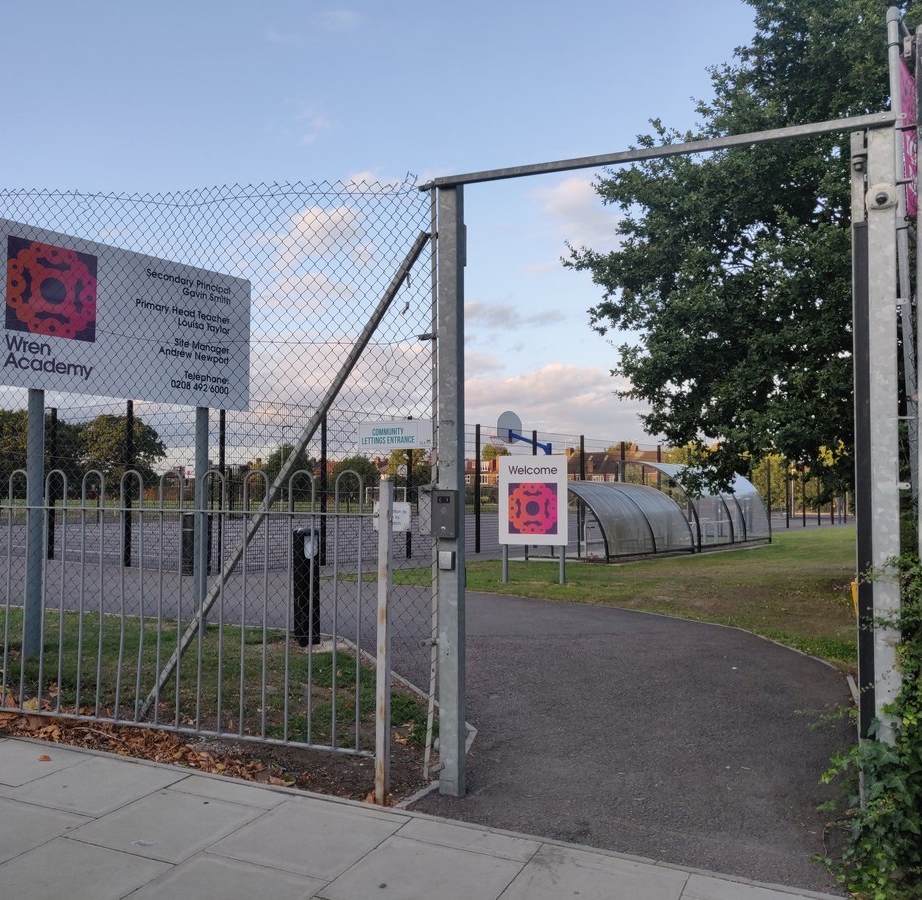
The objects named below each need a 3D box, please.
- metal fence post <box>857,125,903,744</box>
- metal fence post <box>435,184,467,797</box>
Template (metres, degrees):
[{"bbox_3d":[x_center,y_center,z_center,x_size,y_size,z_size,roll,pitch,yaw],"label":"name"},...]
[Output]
[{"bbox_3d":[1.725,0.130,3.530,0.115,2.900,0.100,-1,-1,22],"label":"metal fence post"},{"bbox_3d":[-0.046,0.185,4.230,0.100,2.940,0.100,-1,-1,22],"label":"metal fence post"}]

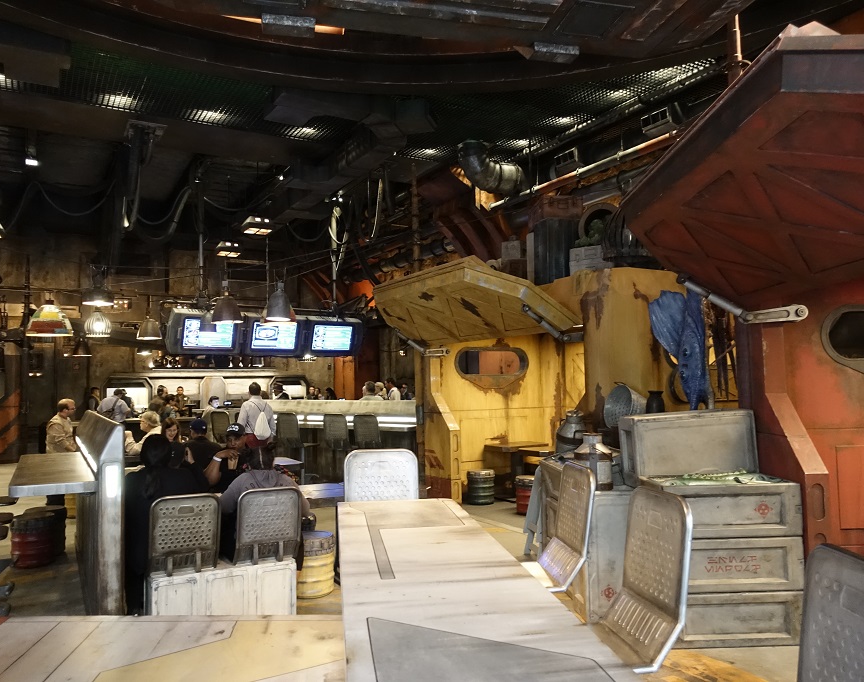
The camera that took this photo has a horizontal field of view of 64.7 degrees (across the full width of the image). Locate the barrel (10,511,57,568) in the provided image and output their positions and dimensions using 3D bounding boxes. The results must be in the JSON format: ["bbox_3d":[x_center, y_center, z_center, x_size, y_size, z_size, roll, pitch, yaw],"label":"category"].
[{"bbox_3d":[-4.139,2.084,7.091,0.405,0.470,0.405,0,-3,-30],"label":"barrel"}]

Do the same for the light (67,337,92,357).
[{"bbox_3d":[-7.859,0.123,15.300,0.400,0.430,0.400,0,-3,-27],"label":"light"}]

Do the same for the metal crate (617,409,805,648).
[{"bbox_3d":[1.980,1.283,4.944,0.986,1.567,0.740,-1,-3,0],"label":"metal crate"}]

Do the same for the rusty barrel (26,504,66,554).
[{"bbox_3d":[-3.879,1.916,6.869,0.430,0.450,0.430,2,-5,-29],"label":"rusty barrel"}]

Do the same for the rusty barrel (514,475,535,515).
[{"bbox_3d":[1.318,2.055,9.166,0.405,0.470,0.405,-2,-3,8],"label":"rusty barrel"}]

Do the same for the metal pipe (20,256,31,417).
[{"bbox_3d":[-9.638,-0.107,16.200,0.120,3.800,0.120,2,-5,-30],"label":"metal pipe"}]

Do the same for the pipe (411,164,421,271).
[{"bbox_3d":[-0.256,-1.939,10.800,0.110,1.850,0.110,3,-6,-33],"label":"pipe"}]

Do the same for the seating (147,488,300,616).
[{"bbox_3d":[-1.589,1.637,5.249,1.053,1.060,0.560,0,-3,-19],"label":"seating"}]

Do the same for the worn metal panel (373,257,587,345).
[{"bbox_3d":[0.298,-0.440,8.774,1.300,0.260,3.300,36,-20,-21],"label":"worn metal panel"}]

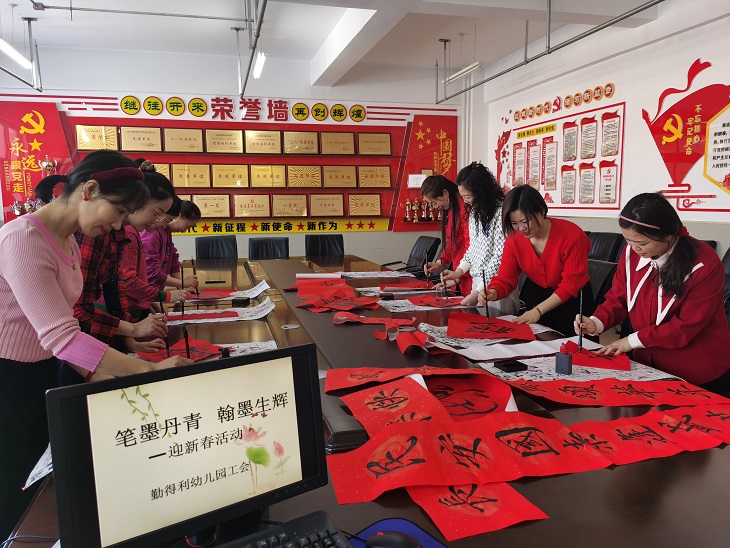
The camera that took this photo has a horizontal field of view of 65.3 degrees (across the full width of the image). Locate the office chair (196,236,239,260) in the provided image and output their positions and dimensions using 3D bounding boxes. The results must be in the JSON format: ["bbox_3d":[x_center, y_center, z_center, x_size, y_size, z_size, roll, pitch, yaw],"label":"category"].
[{"bbox_3d":[-1.680,0.082,6.498,0.600,1.020,0.620,-2,8,-15],"label":"office chair"}]

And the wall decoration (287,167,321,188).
[{"bbox_3d":[-1.005,-1.634,9.570,0.585,0.385,0.030,-2,7,-14],"label":"wall decoration"}]

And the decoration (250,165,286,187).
[{"bbox_3d":[-1.540,-1.564,9.137,0.580,0.380,0.030,-2,8,-15],"label":"decoration"}]

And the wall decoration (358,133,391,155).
[{"bbox_3d":[0.184,-2.226,9.799,0.585,0.385,0.030,-2,7,-14],"label":"wall decoration"}]

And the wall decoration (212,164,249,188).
[{"bbox_3d":[-2.089,-1.512,8.853,0.565,0.360,0.030,-2,8,-14],"label":"wall decoration"}]

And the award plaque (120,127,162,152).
[{"bbox_3d":[-3.324,-1.994,8.471,0.565,0.360,0.030,-2,8,-14],"label":"award plaque"}]

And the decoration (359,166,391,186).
[{"bbox_3d":[0.175,-1.679,9.865,0.585,0.385,0.030,-2,7,-14],"label":"decoration"}]

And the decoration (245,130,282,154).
[{"bbox_3d":[-1.628,-2.096,9.046,0.580,0.380,0.030,-2,8,-15],"label":"decoration"}]

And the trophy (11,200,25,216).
[{"bbox_3d":[-5.006,-0.886,8.205,0.200,0.360,0.180,-2,8,-15],"label":"trophy"}]

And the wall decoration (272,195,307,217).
[{"bbox_3d":[-1.198,-1.091,9.137,0.565,0.360,0.030,-2,8,-14],"label":"wall decoration"}]

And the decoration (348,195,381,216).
[{"bbox_3d":[0.000,-1.162,9.595,0.580,0.380,0.030,-2,8,-15],"label":"decoration"}]

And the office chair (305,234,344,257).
[{"bbox_3d":[-0.443,0.022,6.944,0.560,0.955,0.620,-2,8,-14],"label":"office chair"}]

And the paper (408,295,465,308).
[{"bbox_3d":[0.444,0.155,3.522,0.350,0.030,0.340,-2,7,-14],"label":"paper"}]

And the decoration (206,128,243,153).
[{"bbox_3d":[-2.161,-2.030,8.768,0.565,0.360,0.030,-2,8,-14],"label":"decoration"}]

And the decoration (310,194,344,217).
[{"bbox_3d":[-0.646,-1.164,9.721,0.585,0.385,0.030,-2,7,-14],"label":"decoration"}]

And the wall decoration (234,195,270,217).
[{"bbox_3d":[-1.776,-1.067,8.990,0.565,0.360,0.030,-2,8,-14],"label":"wall decoration"}]

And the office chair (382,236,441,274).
[{"bbox_3d":[0.515,0.078,6.471,0.650,0.955,0.570,-4,8,-25],"label":"office chair"}]

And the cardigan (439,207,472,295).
[{"bbox_3d":[0.732,-0.201,4.320,0.390,0.700,0.450,-2,8,-15],"label":"cardigan"}]

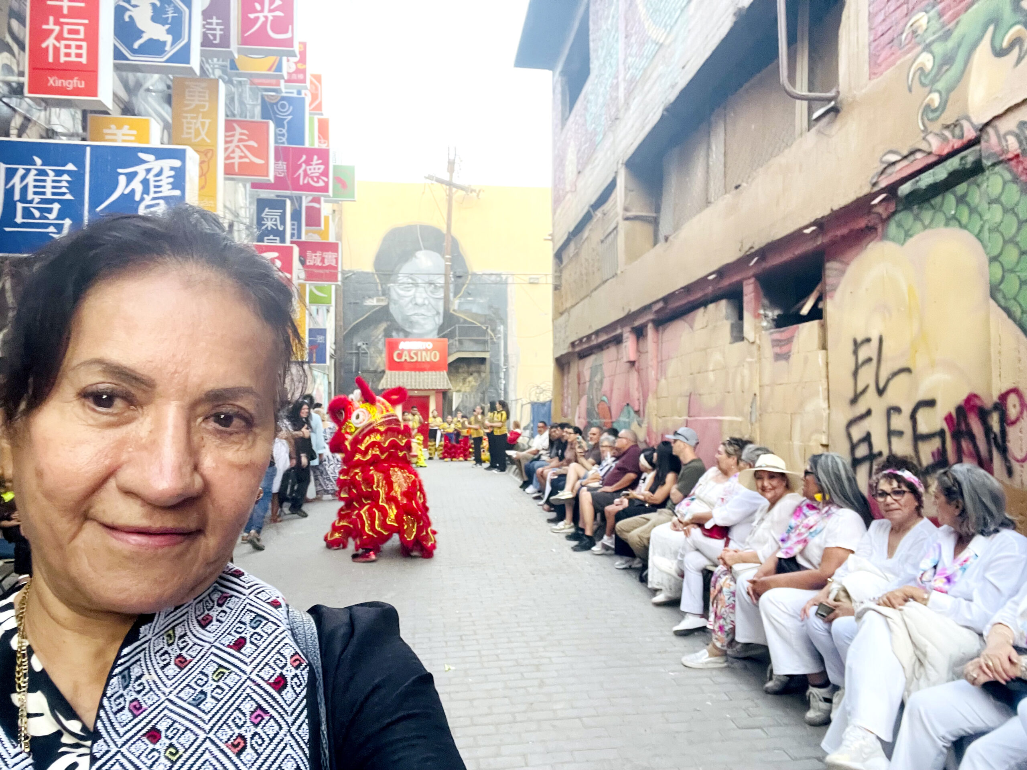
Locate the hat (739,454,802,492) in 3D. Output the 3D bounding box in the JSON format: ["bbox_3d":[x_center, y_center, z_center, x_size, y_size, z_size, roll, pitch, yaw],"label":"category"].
[{"bbox_3d":[1.557,0.535,4.120,0.380,0.140,0.380,-2,-21,36],"label":"hat"}]

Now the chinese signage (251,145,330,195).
[{"bbox_3d":[-3.492,-3.359,10.738,1.221,0.740,0.190,0,-2,-7],"label":"chinese signage"}]

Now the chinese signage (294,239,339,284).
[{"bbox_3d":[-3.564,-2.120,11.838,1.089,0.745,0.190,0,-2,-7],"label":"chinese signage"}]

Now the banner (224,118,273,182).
[{"bbox_3d":[-3.433,-2.938,8.559,0.795,0.747,0.190,0,-2,-7],"label":"banner"}]

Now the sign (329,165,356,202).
[{"bbox_3d":[-3.620,-4.114,13.931,0.818,0.752,0.190,0,-2,-7],"label":"sign"}]

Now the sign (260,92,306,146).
[{"bbox_3d":[-3.862,-4.360,11.489,0.752,1.007,0.190,0,-2,-7],"label":"sign"}]

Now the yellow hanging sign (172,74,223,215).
[{"bbox_3d":[-3.193,-2.391,6.902,0.458,1.388,0.190,0,-2,-7],"label":"yellow hanging sign"}]

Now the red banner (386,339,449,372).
[{"bbox_3d":[-3.688,-1.133,26.122,2.340,1.235,0.220,0,-2,-7],"label":"red banner"}]

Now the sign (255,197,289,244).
[{"bbox_3d":[-3.576,-2.232,10.126,0.458,1.051,0.190,0,-2,-7],"label":"sign"}]

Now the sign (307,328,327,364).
[{"bbox_3d":[-4.369,-0.862,15.215,0.456,0.818,0.190,0,-2,-7],"label":"sign"}]

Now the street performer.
[{"bbox_3d":[-1.371,0.833,7.156,1.120,1.840,0.820,-1,-2,8],"label":"street performer"}]

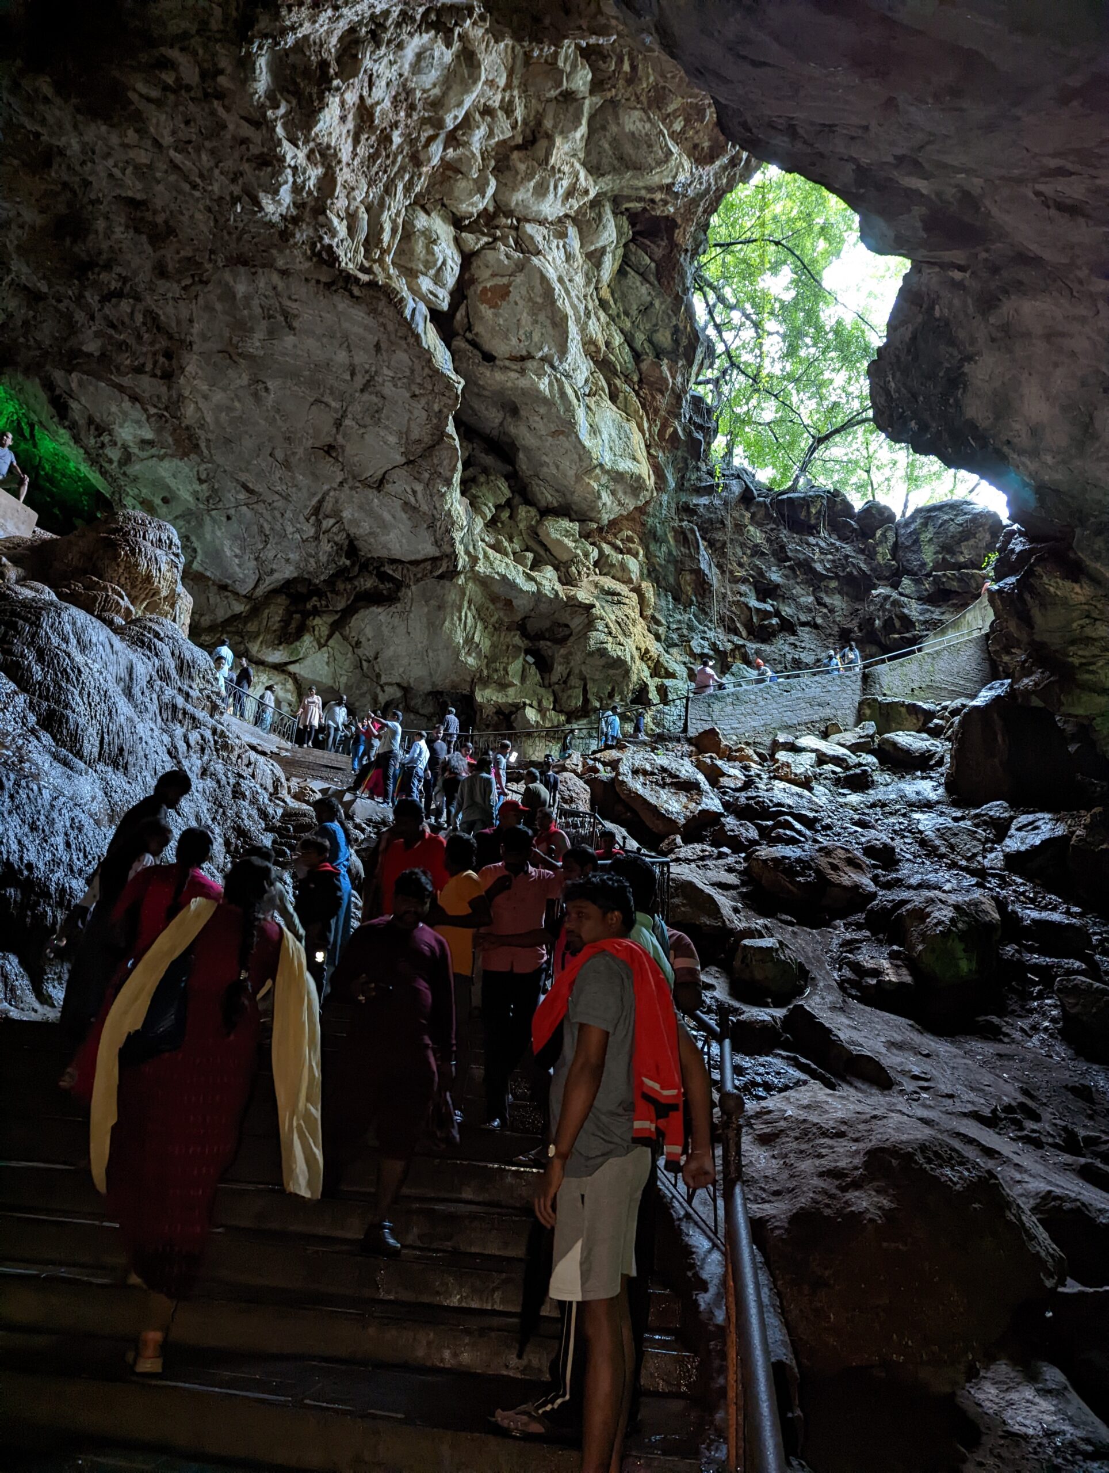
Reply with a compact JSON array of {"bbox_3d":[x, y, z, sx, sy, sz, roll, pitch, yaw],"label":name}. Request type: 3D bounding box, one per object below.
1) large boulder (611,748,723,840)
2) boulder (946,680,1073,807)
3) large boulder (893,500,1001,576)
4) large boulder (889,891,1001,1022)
[{"bbox_3d":[1.709,0.881,15.500,1.620,1.280,1.350,-1,-14,6],"label":"large boulder"},{"bbox_3d":[8.678,0.121,19.500,2.100,2.200,1.900,-5,-15,24],"label":"boulder"},{"bbox_3d":[15.416,-7.719,40.000,3.700,2.750,3.000,-5,-15,22],"label":"large boulder"},{"bbox_3d":[3.591,2.026,9.400,0.950,1.100,0.900,-4,-14,20],"label":"large boulder"}]

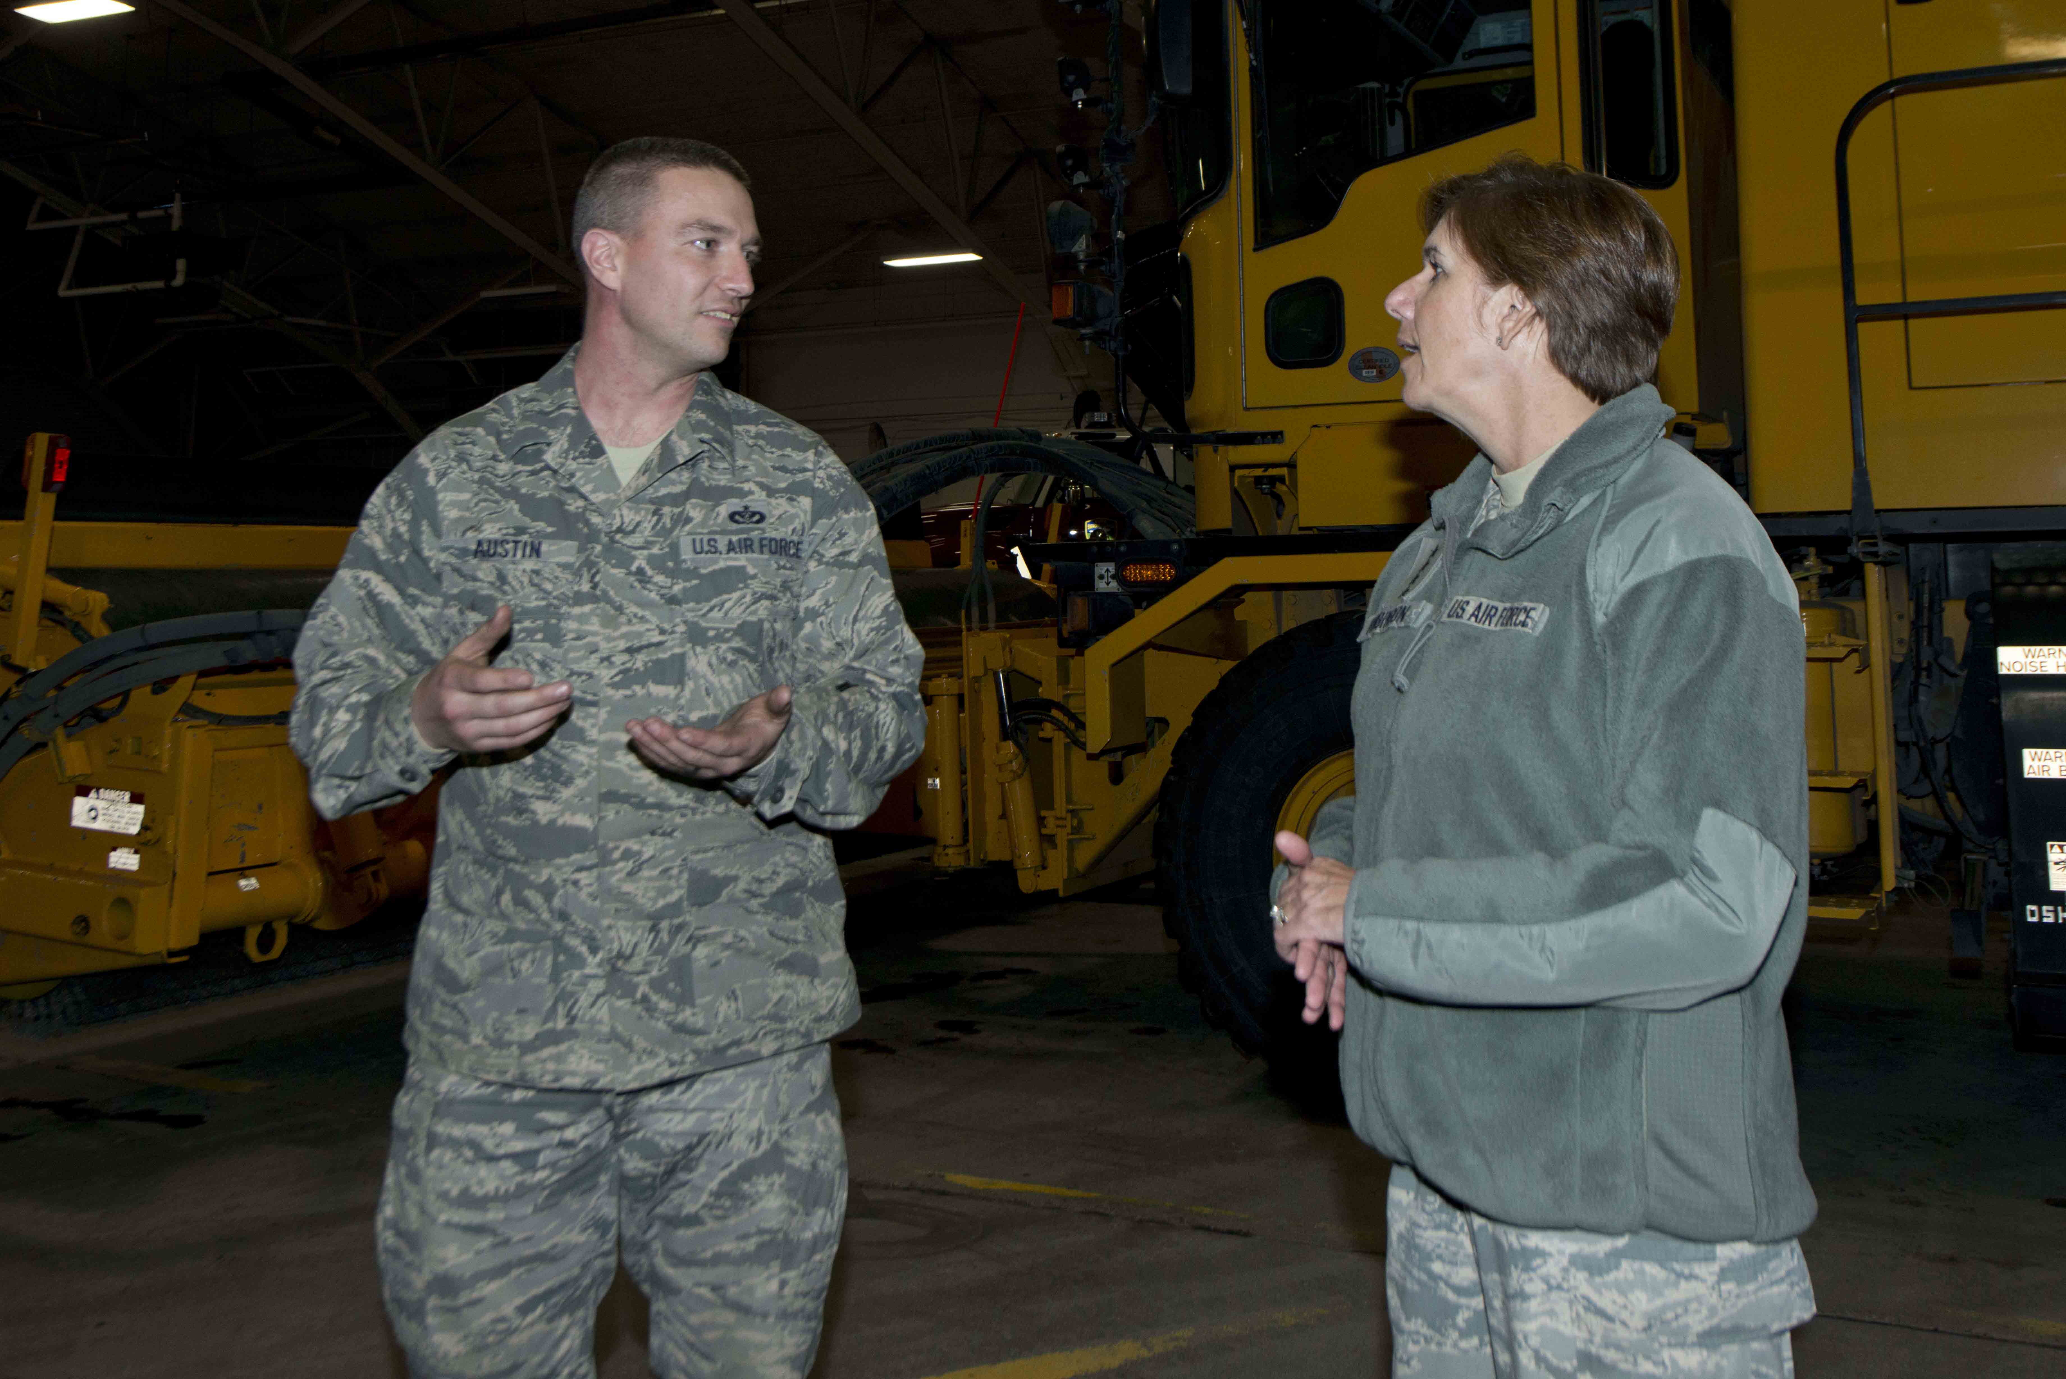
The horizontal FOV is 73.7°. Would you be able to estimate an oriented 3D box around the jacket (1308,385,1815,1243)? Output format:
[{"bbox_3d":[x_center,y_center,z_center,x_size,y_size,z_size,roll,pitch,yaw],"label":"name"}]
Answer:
[{"bbox_3d":[0.460,0.100,1.200,0.400,0.710,0.480,0,-1,-16],"label":"jacket"}]

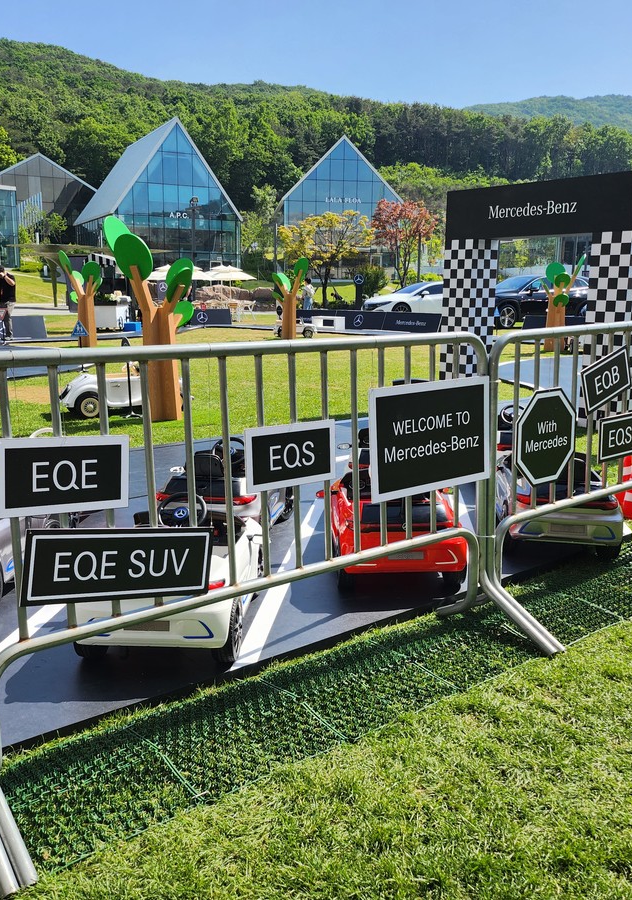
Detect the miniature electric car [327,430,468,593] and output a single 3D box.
[{"bbox_3d":[0.352,0.274,4.146,0.640,0.500,1.060,0,11,-5],"label":"miniature electric car"}]

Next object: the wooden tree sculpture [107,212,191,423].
[{"bbox_3d":[-1.645,-1.304,8.369,0.820,1.970,0.780,-1,12,-11],"label":"wooden tree sculpture"}]

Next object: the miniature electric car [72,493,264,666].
[{"bbox_3d":[-0.523,0.403,3.235,0.580,0.480,0.980,2,12,3],"label":"miniature electric car"}]

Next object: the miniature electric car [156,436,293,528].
[{"bbox_3d":[-0.469,0.190,4.281,0.580,0.480,0.980,2,12,5],"label":"miniature electric car"}]

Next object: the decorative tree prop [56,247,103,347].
[{"bbox_3d":[-4.555,-2.900,16.005,0.880,1.857,0.850,-2,11,-16],"label":"decorative tree prop"}]

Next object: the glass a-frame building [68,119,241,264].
[{"bbox_3d":[-15.282,-22.793,78.007,11.780,13.470,15.150,-5,12,-27],"label":"glass a-frame building"}]

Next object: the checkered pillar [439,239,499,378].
[{"bbox_3d":[1.698,-1.405,9.368,0.412,1.854,0.412,-8,14,-37],"label":"checkered pillar"}]

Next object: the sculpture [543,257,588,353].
[{"bbox_3d":[4.941,-2.929,16.625,0.840,1.905,0.840,4,11,16],"label":"sculpture"}]

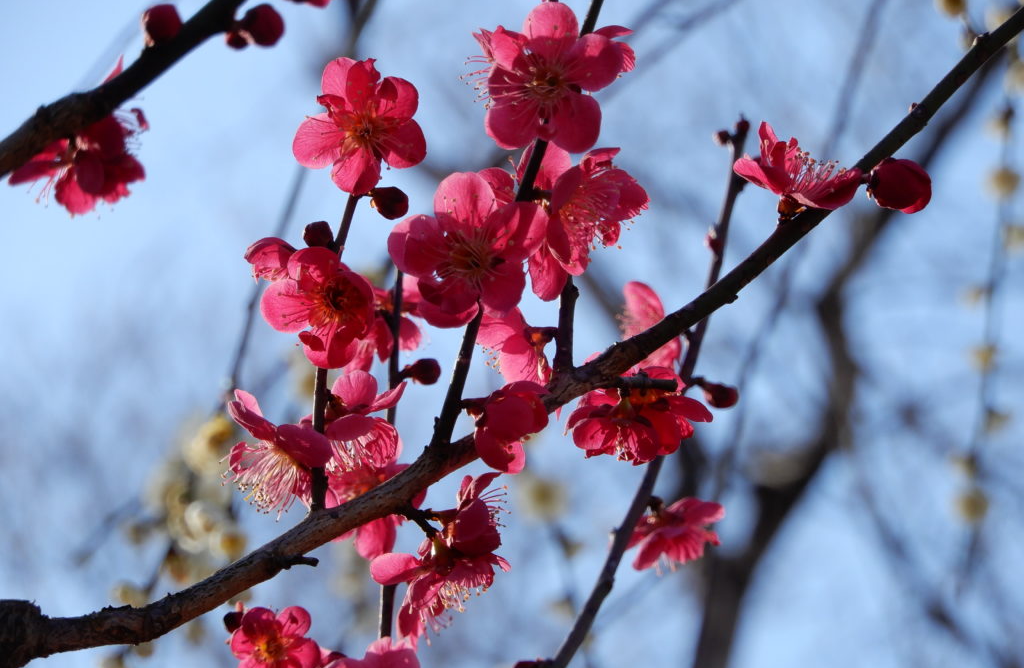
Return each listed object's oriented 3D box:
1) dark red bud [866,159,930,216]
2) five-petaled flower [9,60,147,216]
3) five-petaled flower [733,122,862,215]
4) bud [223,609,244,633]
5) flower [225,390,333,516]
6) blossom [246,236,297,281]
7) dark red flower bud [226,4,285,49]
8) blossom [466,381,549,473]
[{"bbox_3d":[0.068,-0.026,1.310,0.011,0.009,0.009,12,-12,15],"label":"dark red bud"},{"bbox_3d":[-0.079,-0.035,1.340,0.025,0.027,0.020,-7,-34,21],"label":"five-petaled flower"},{"bbox_3d":[0.054,-0.031,1.400,0.022,0.013,0.022,17,9,-3],"label":"five-petaled flower"},{"bbox_3d":[-0.053,0.055,1.410,0.004,0.004,0.004,-31,6,10],"label":"bud"},{"bbox_3d":[-0.041,0.021,1.300,0.021,0.015,0.022,29,-18,-1],"label":"flower"},{"bbox_3d":[-0.045,-0.014,1.400,0.012,0.009,0.012,15,-26,18],"label":"blossom"},{"bbox_3d":[-0.045,-0.054,1.310,0.010,0.008,0.008,6,-13,15],"label":"dark red flower bud"},{"bbox_3d":[-0.001,0.017,1.390,0.015,0.015,0.015,-16,-52,46],"label":"blossom"}]

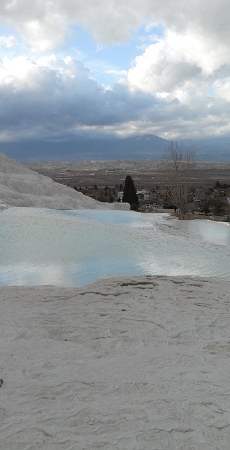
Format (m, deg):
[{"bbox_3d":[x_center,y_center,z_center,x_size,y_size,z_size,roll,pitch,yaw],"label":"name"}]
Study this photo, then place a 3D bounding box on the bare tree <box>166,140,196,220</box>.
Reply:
[{"bbox_3d":[6.821,-4.564,48.000,3.200,7.700,3.200,0,9,0],"label":"bare tree"}]

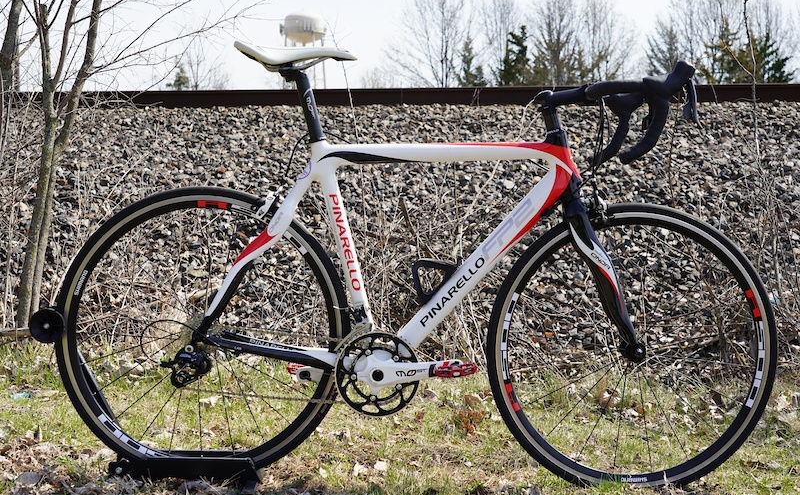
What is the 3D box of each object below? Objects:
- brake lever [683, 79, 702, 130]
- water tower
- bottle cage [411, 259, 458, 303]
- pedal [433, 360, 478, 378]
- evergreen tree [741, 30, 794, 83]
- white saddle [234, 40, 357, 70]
[{"bbox_3d":[0.620,-0.304,2.543,0.043,0.108,0.030,1,2,-1],"label":"brake lever"},{"bbox_3d":[-21.425,-31.058,270.000,11.500,43.500,11.500,0,2,0],"label":"water tower"},{"bbox_3d":[0.069,0.058,2.744,0.080,0.145,0.076,44,1,-2],"label":"bottle cage"},{"bbox_3d":[0.122,0.267,2.620,0.100,0.028,0.098,-4,2,-1],"label":"pedal"},{"bbox_3d":[17.767,-5.995,58.000,4.200,9.100,4.200,0,2,0],"label":"evergreen tree"},{"bbox_3d":[-0.234,-0.430,2.721,0.271,0.067,0.138,1,2,-1],"label":"white saddle"}]

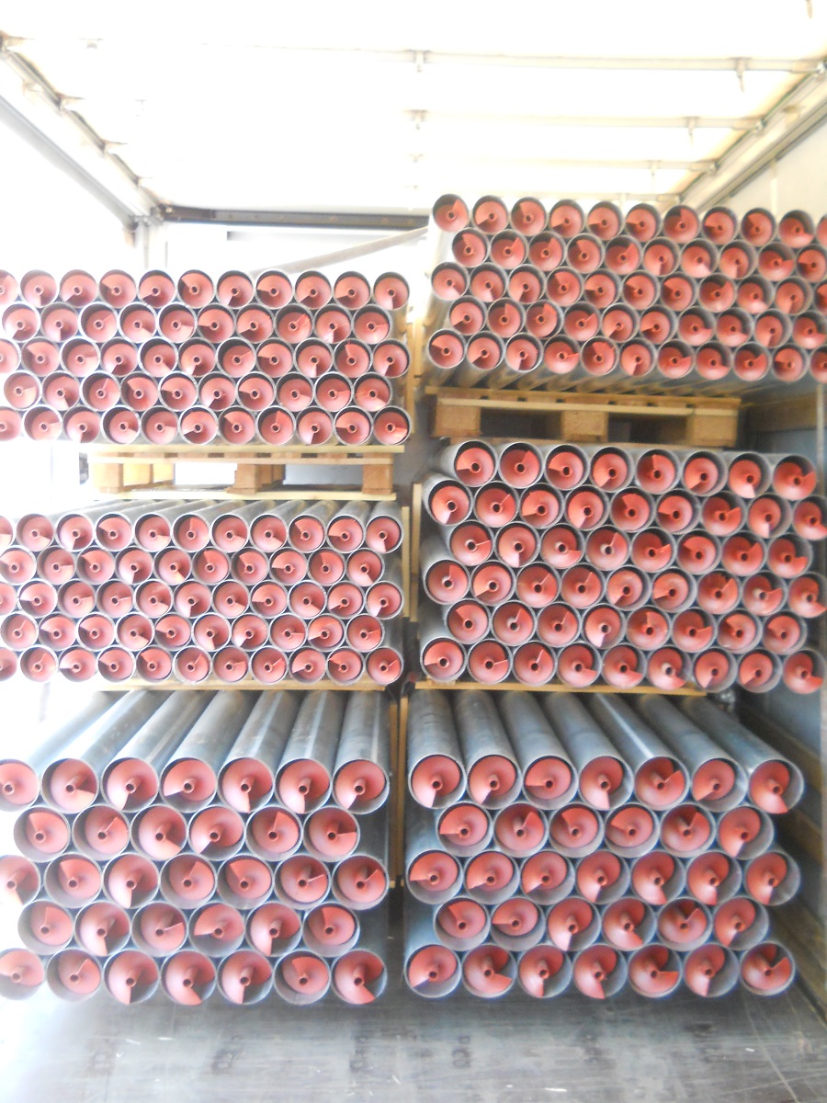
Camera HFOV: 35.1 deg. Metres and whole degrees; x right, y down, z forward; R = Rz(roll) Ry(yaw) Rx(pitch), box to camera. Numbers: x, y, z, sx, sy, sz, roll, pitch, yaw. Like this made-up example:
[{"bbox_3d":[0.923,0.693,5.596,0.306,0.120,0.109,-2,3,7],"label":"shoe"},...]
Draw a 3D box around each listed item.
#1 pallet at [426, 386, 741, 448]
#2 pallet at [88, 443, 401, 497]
[{"bbox_3d":[0.576,-0.486,4.918,1.010,0.153,1.130,2,5,-1],"label":"pallet"},{"bbox_3d":[-0.576,-0.313,4.892,1.010,0.153,1.130,0,5,-1],"label":"pallet"}]

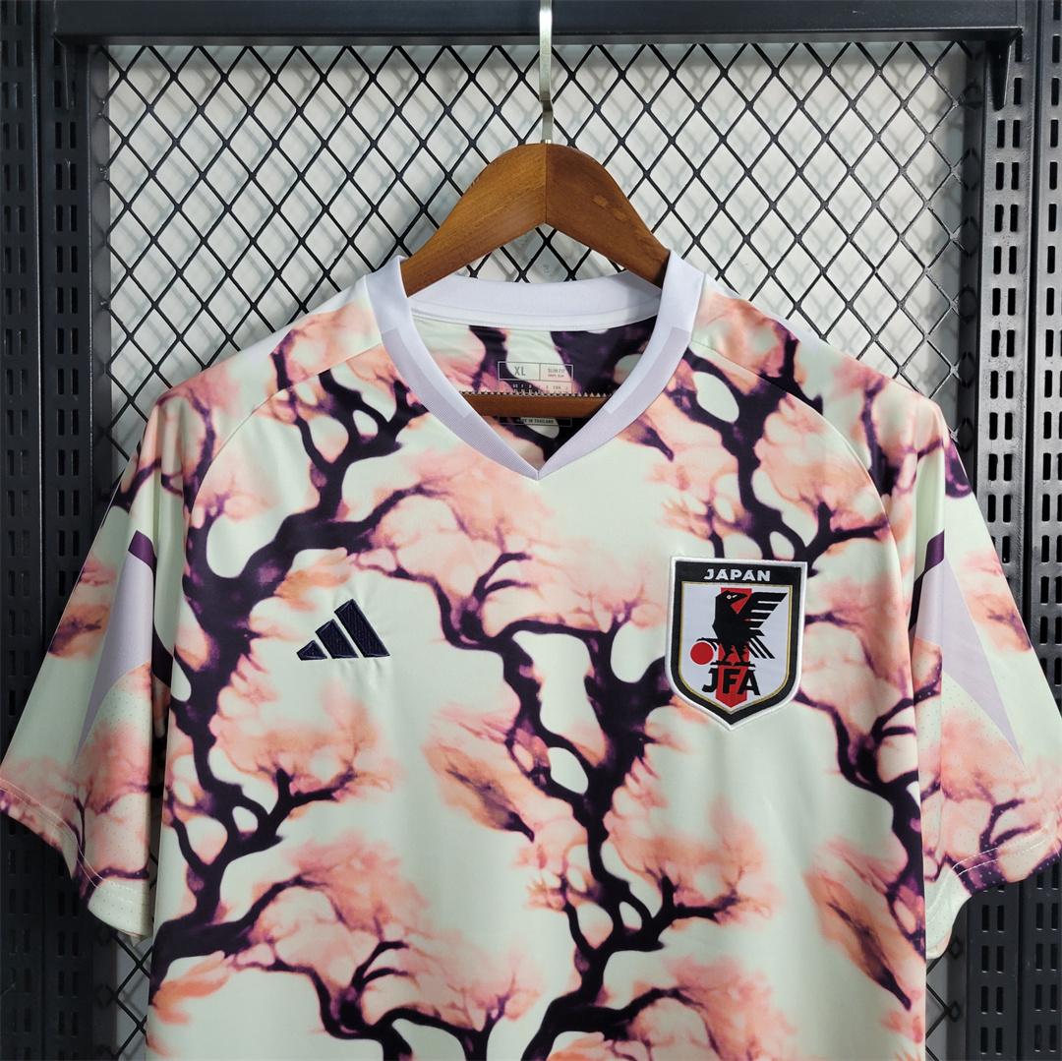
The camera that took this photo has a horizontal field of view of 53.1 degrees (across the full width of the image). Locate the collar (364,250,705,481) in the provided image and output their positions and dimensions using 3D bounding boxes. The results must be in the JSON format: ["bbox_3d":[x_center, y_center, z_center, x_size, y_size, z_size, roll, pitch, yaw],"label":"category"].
[{"bbox_3d":[0.002,-0.101,0.655,0.207,0.142,0.090,1,1,0],"label":"collar"}]

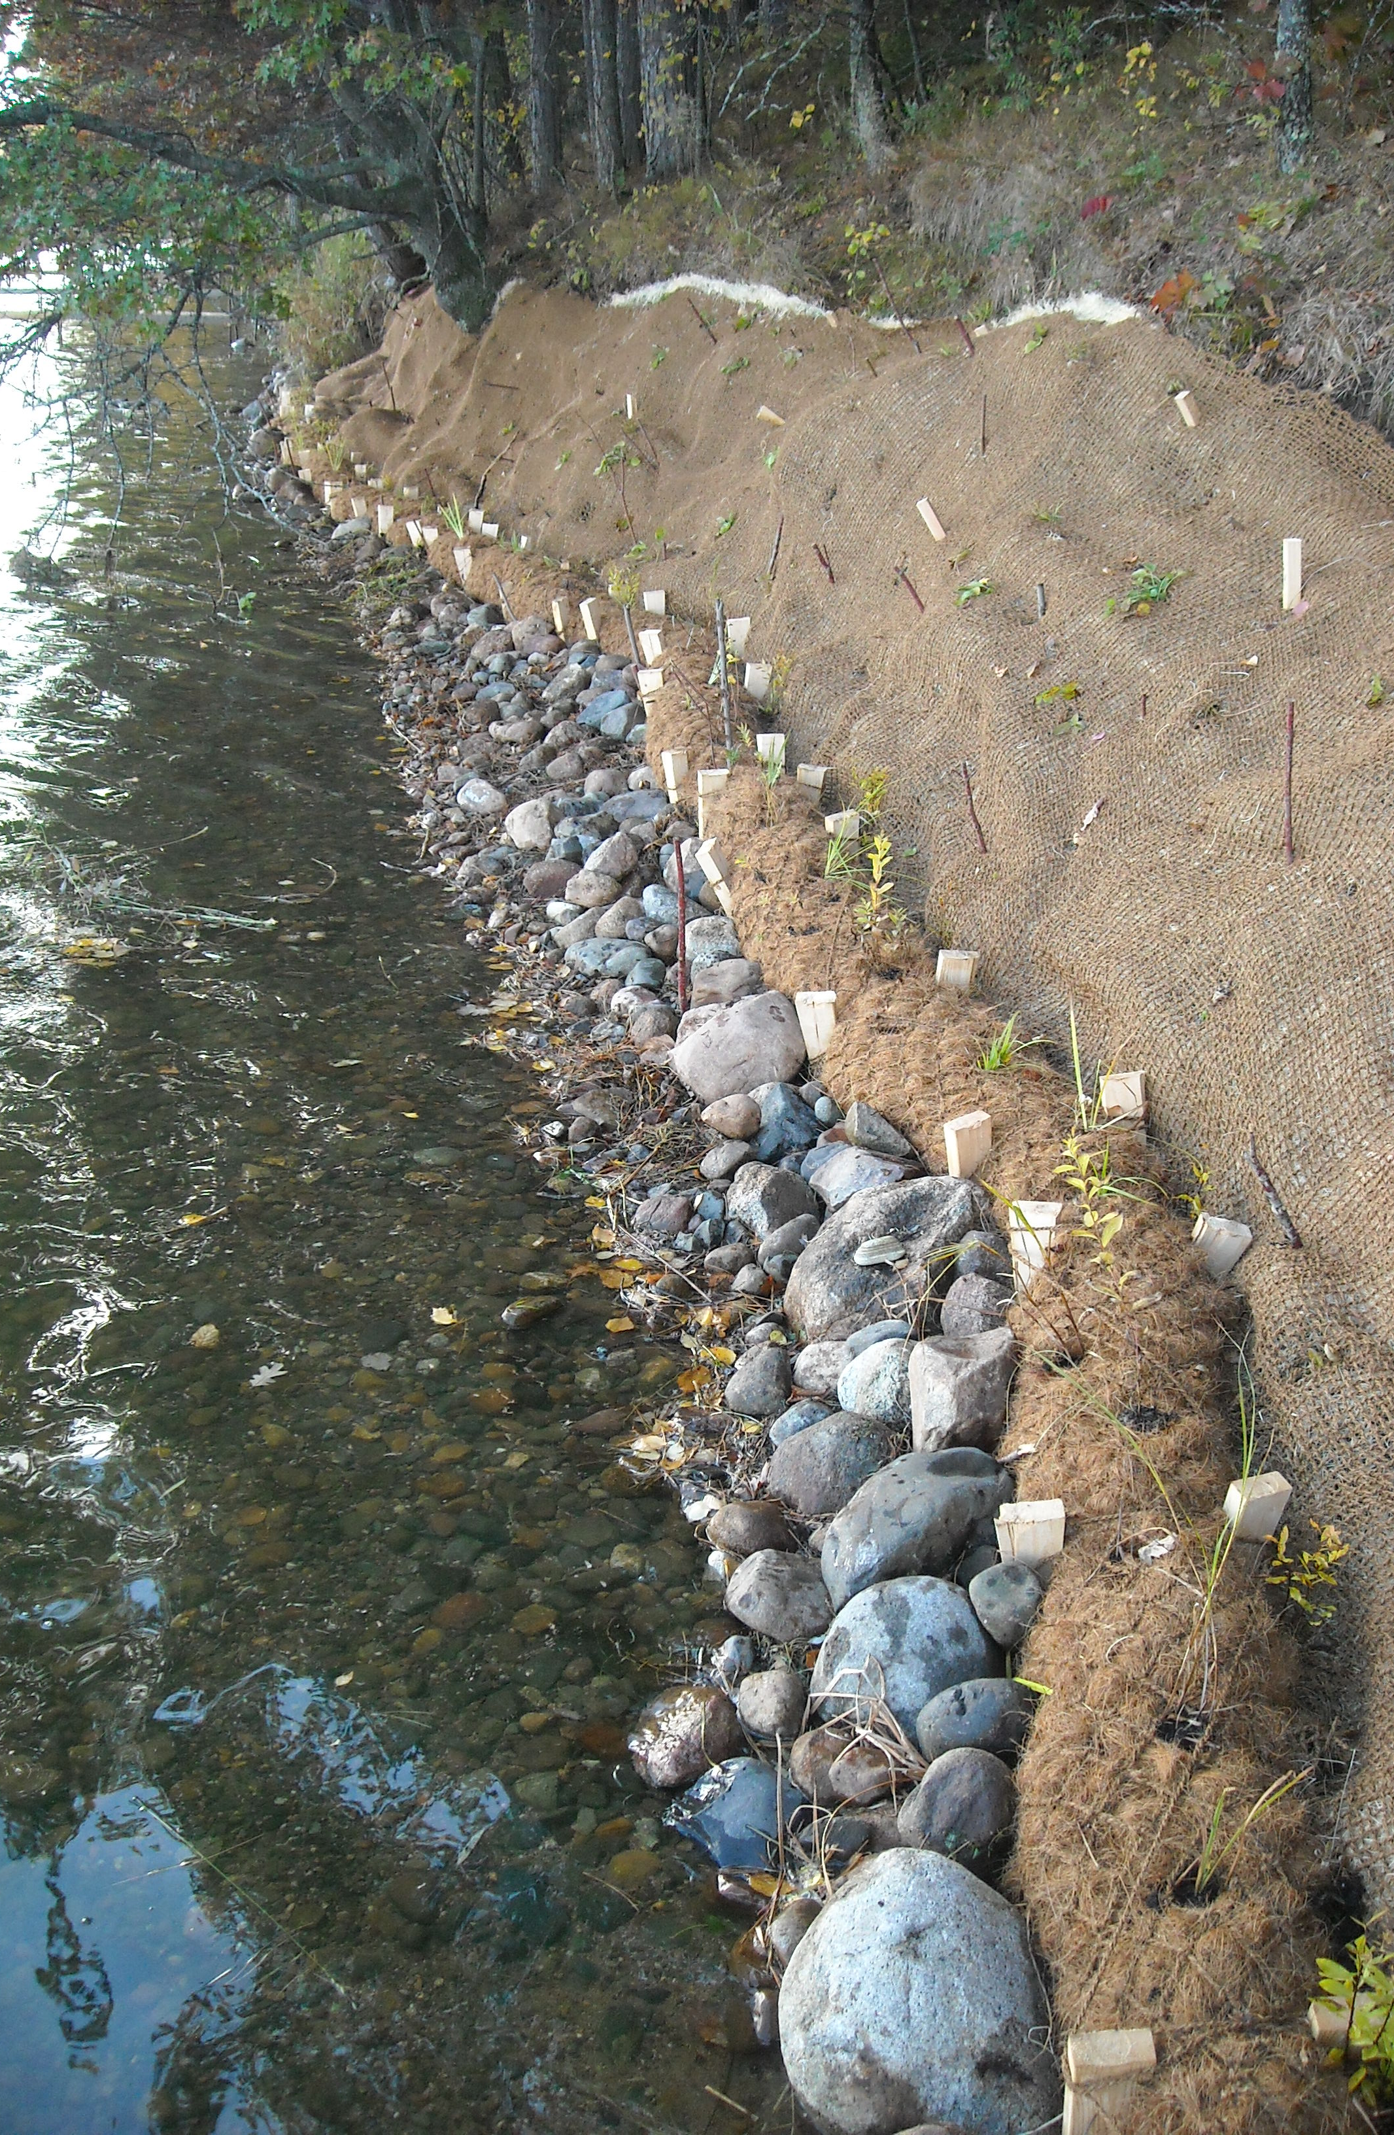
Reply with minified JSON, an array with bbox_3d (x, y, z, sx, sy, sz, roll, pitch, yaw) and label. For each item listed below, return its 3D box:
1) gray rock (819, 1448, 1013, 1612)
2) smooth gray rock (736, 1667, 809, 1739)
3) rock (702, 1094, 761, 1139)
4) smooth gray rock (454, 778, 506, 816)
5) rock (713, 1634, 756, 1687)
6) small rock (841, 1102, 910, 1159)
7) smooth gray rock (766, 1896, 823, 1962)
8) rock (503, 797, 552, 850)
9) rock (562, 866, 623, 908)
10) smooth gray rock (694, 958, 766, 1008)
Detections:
[{"bbox_3d":[0.316,0.668,3.140,0.200,0.185,0.345,18,27,39],"label":"gray rock"},{"bbox_3d":[0.105,0.891,3.019,0.101,0.098,0.095,0,21,0],"label":"smooth gray rock"},{"bbox_3d":[0.080,0.109,4.855,0.130,0.095,0.115,-4,21,-9],"label":"rock"},{"bbox_3d":[-0.743,-0.926,7.400,0.175,0.125,0.150,0,21,0],"label":"smooth gray rock"},{"bbox_3d":[0.054,0.817,2.983,0.062,0.060,0.070,0,21,0],"label":"rock"},{"bbox_3d":[0.371,0.132,4.480,0.105,0.090,0.180,-16,26,-37],"label":"small rock"},{"bbox_3d":[0.119,0.993,2.474,0.075,0.070,0.095,0,21,0],"label":"smooth gray rock"},{"bbox_3d":[-0.583,-0.838,7.433,0.172,0.165,0.158,0,21,0],"label":"rock"},{"bbox_3d":[-0.300,-0.509,6.157,0.175,0.125,0.150,0,21,0],"label":"rock"},{"bbox_3d":[0.082,-0.211,5.567,0.187,0.141,0.141,-4,21,-9],"label":"smooth gray rock"}]

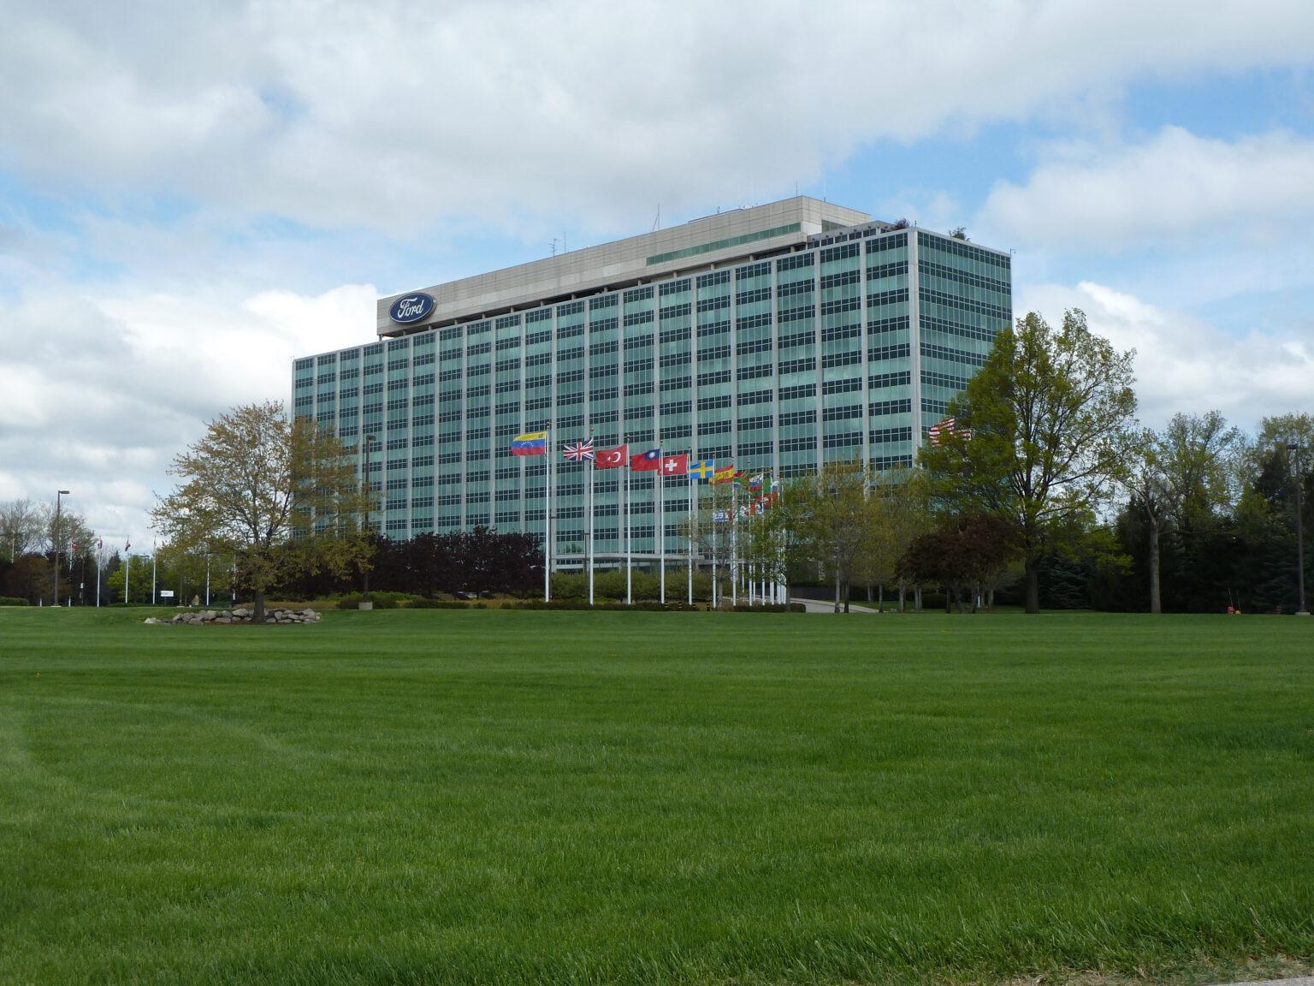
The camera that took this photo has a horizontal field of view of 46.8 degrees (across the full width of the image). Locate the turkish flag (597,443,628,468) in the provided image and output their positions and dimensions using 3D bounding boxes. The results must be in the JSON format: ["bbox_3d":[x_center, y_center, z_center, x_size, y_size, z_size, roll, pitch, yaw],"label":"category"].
[{"bbox_3d":[-3.286,-2.726,110.466,2.350,1.750,0.350,0,-4,-6],"label":"turkish flag"}]

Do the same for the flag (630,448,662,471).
[{"bbox_3d":[-0.807,-2.499,113.730,2.350,1.650,0.350,0,-4,-6],"label":"flag"}]

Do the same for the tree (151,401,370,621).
[{"bbox_3d":[-16.941,0.769,65.000,9.400,9.400,9.400,0,-4,0],"label":"tree"}]

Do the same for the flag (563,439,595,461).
[{"bbox_3d":[-5.487,-2.976,106.080,2.250,1.600,0.350,0,-4,-6],"label":"flag"}]

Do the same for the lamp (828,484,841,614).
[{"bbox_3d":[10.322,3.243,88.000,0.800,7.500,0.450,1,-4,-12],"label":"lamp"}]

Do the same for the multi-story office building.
[{"bbox_3d":[-12.035,-11.061,278.257,24.800,61.500,163.600,4,-6,-45],"label":"multi-story office building"}]

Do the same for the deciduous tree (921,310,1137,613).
[{"bbox_3d":[20.832,-1.753,85.000,12.200,17.000,12.200,0,-4,0],"label":"deciduous tree"}]

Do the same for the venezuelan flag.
[{"bbox_3d":[-8.586,-3.310,102.000,2.350,1.700,0.350,0,-4,-6],"label":"venezuelan flag"}]

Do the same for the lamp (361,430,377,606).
[{"bbox_3d":[-16.689,1.606,88.000,1.000,10.000,0.600,3,-5,-37],"label":"lamp"}]

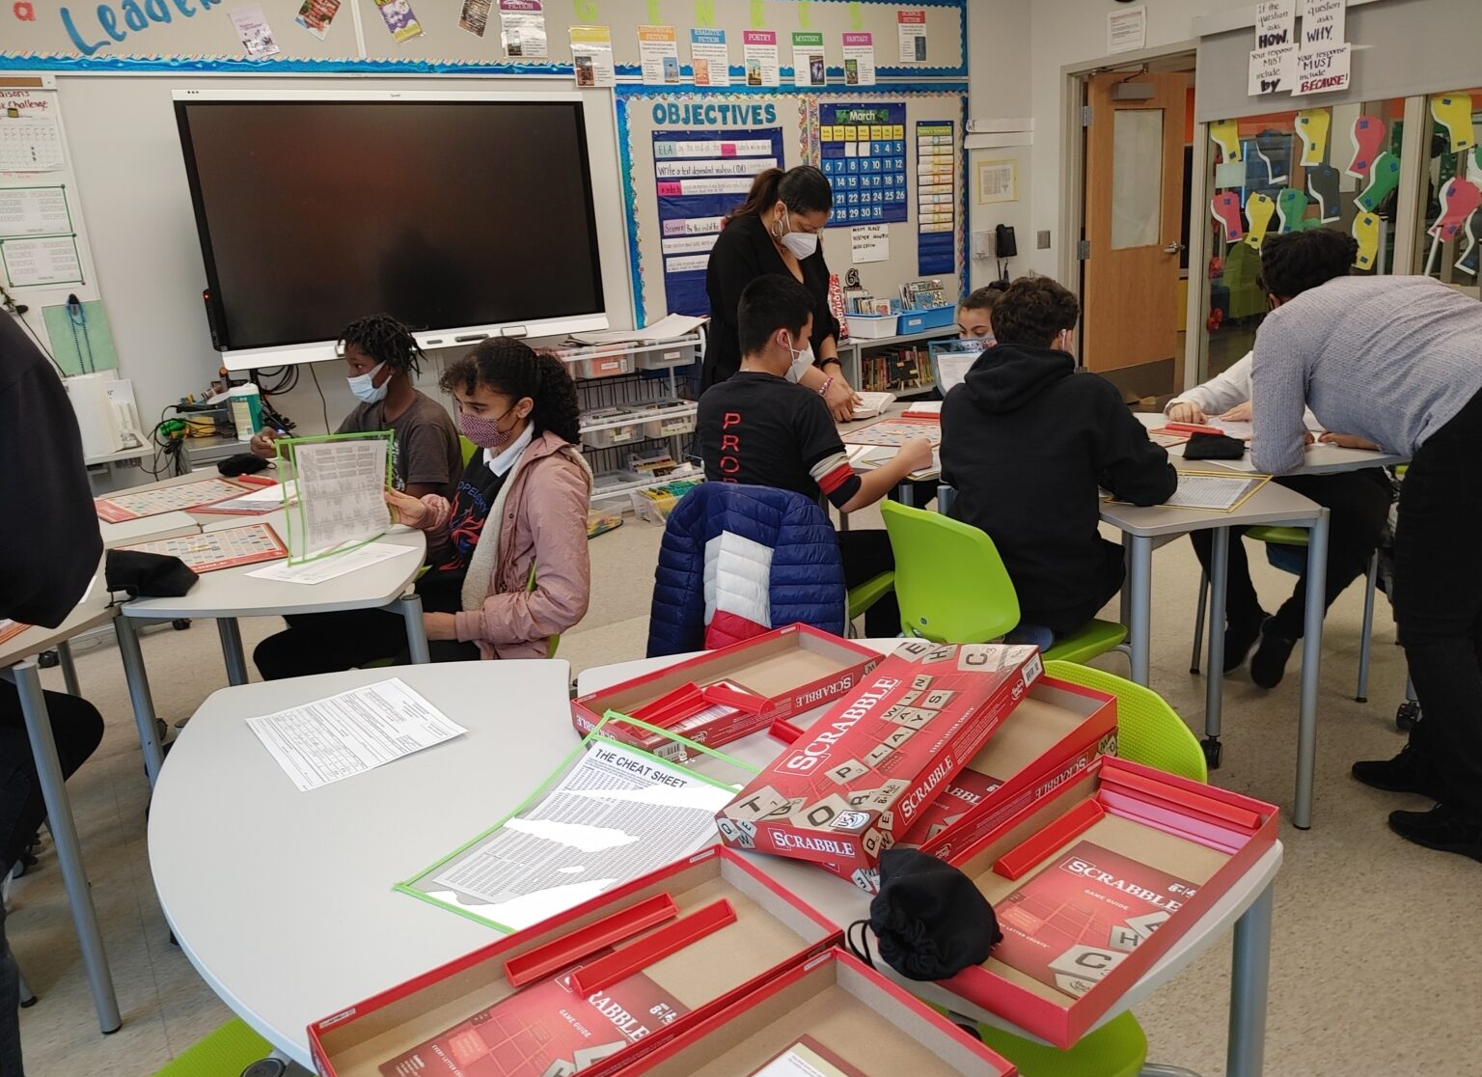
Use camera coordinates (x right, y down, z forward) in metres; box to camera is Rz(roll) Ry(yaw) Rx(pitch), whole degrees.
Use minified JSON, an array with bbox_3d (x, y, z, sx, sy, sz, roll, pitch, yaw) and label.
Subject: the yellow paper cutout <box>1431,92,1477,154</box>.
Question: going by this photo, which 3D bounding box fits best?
[{"bbox_3d":[3.182,-1.854,4.973,0.010,0.256,0.201,-13,18,-29],"label":"yellow paper cutout"}]

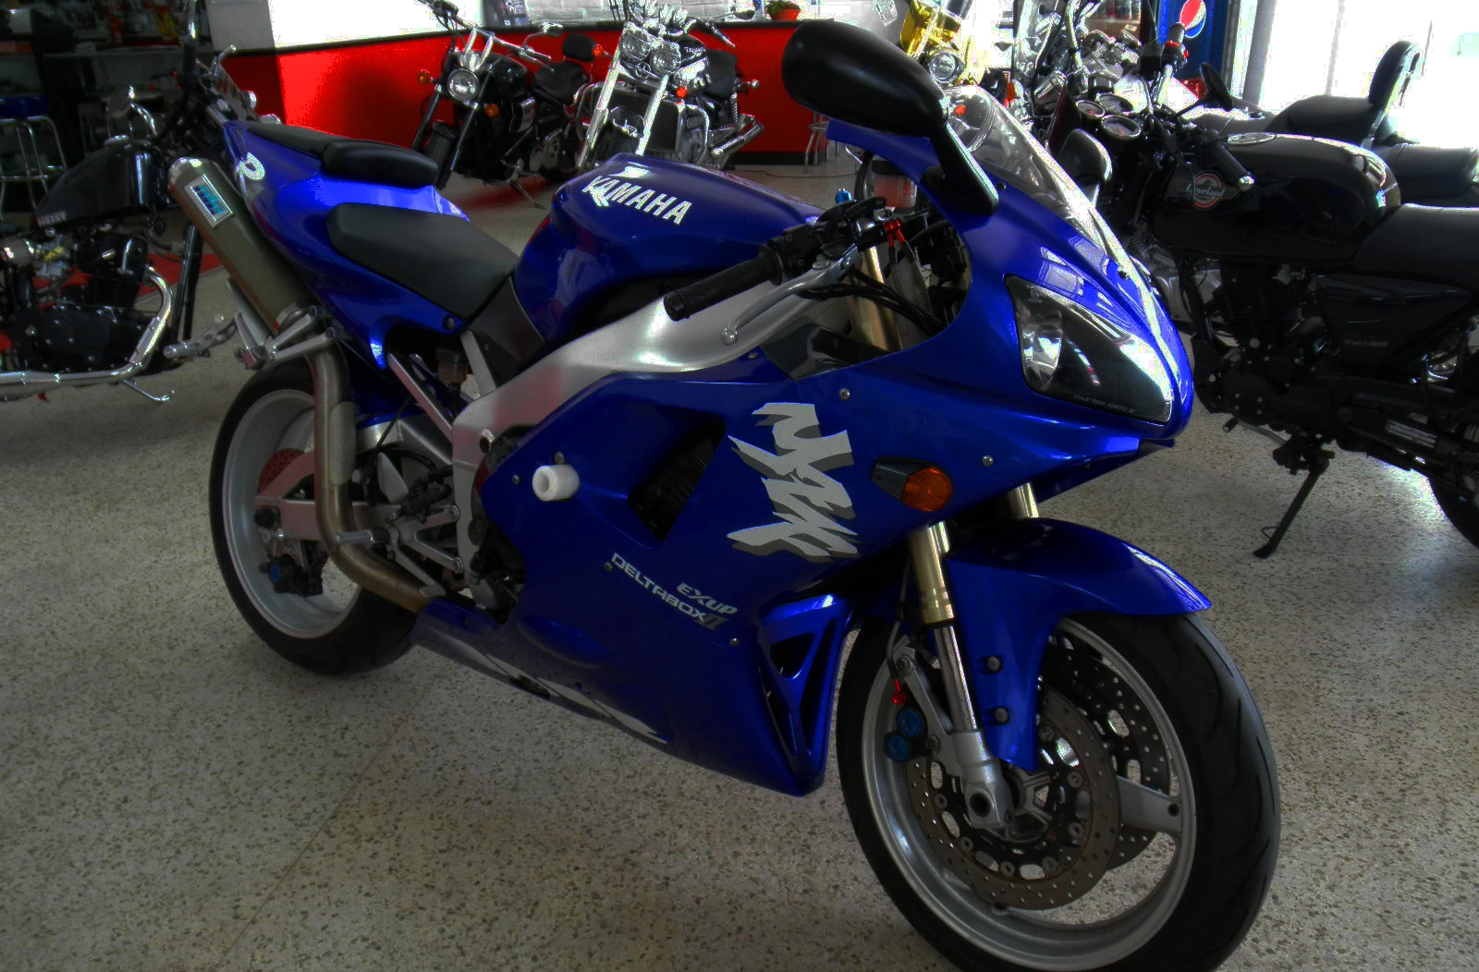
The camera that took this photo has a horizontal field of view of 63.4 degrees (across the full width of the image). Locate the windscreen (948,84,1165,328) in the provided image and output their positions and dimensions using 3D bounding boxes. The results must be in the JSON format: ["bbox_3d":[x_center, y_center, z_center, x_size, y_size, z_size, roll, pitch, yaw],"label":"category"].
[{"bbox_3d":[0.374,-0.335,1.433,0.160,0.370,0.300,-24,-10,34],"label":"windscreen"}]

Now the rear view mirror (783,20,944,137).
[{"bbox_3d":[0.130,-0.432,1.265,0.185,0.105,0.085,0,13,-43],"label":"rear view mirror"}]

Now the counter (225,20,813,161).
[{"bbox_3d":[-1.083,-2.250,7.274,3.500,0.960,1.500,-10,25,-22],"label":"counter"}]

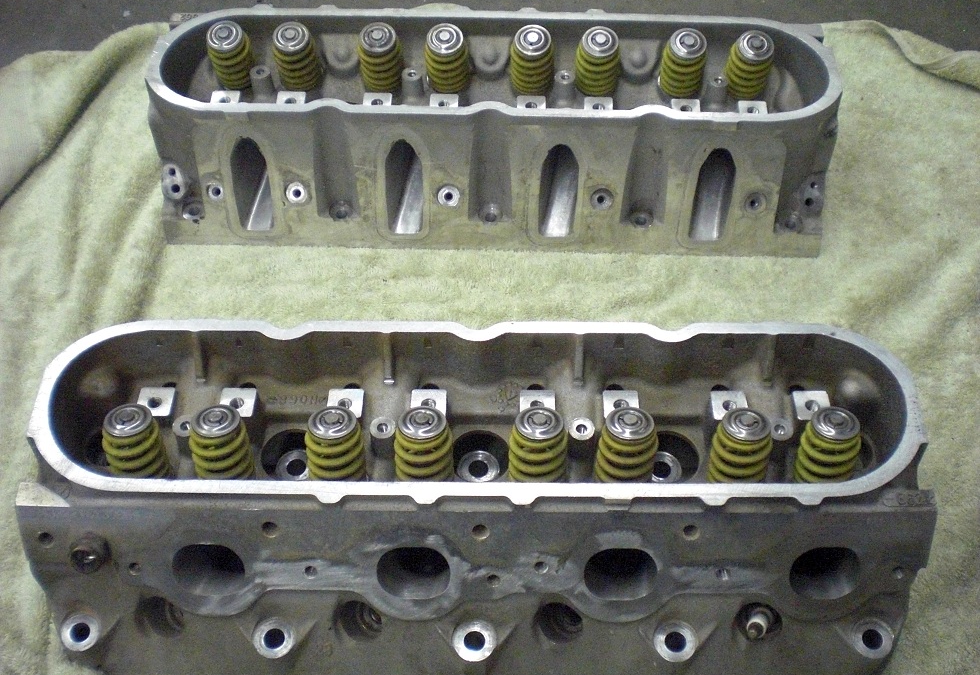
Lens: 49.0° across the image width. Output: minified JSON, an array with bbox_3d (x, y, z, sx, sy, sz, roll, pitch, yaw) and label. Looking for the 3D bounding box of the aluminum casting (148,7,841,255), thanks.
[{"bbox_3d":[0.002,-0.180,0.829,0.500,0.120,0.196,1,53,2],"label":"aluminum casting"}]

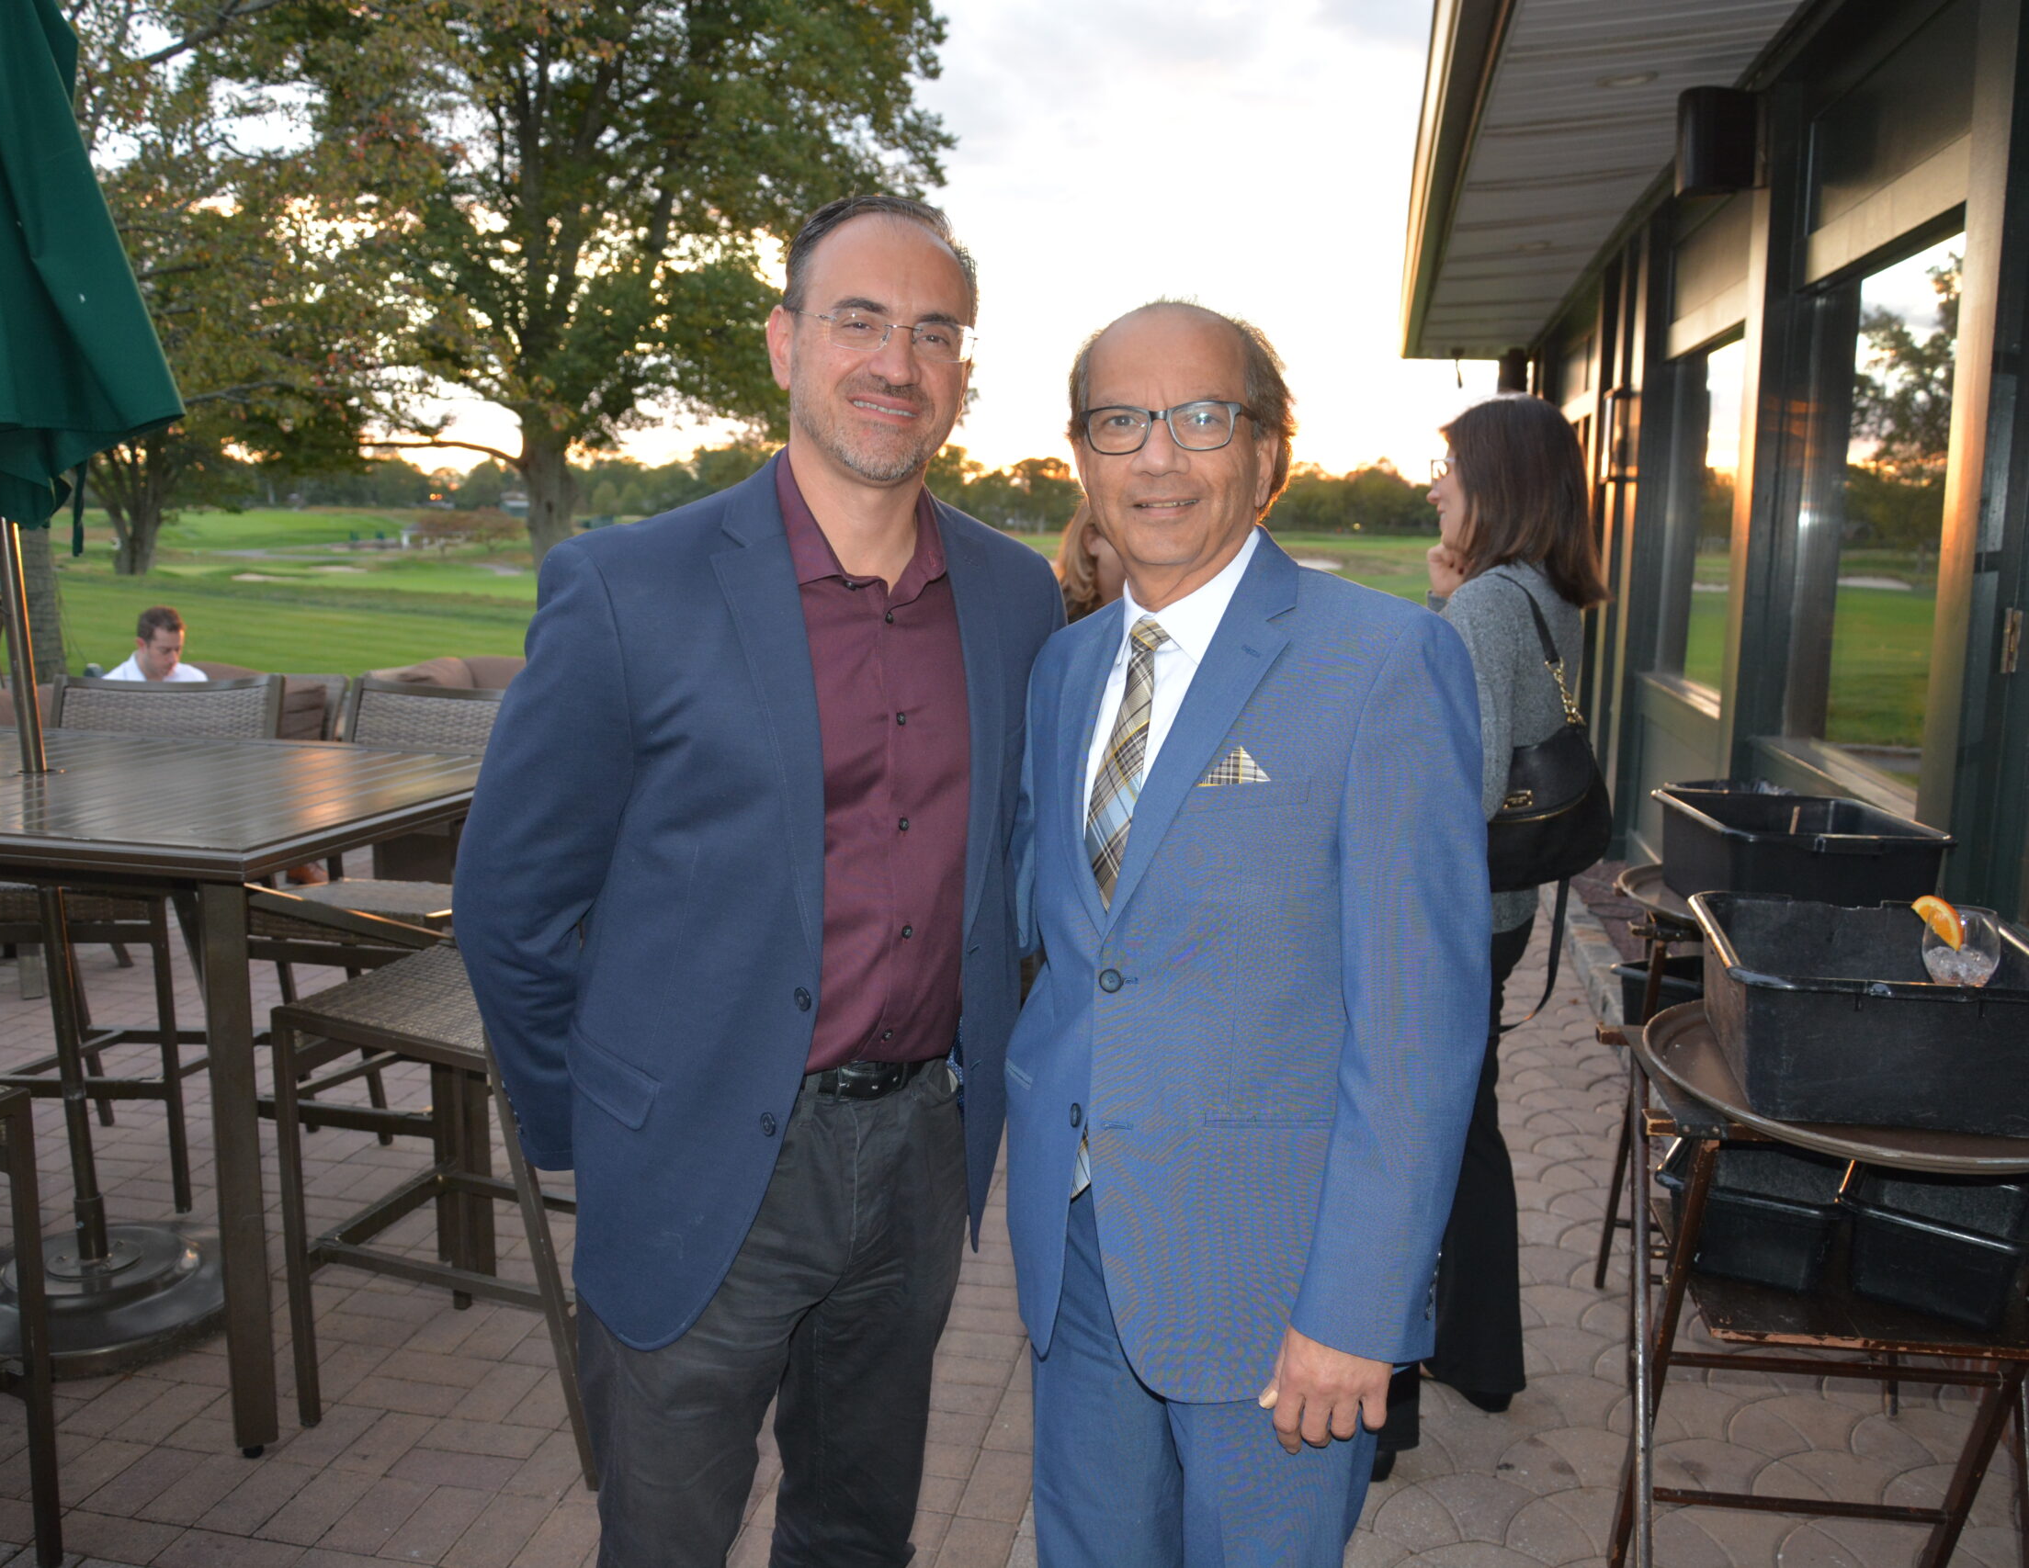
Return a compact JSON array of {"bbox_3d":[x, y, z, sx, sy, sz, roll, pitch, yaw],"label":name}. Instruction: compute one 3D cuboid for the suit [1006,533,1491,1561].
[{"bbox_3d":[0.195,0.515,1.660,0.520,1.450,0.330,6,10,31],"label":"suit"}]

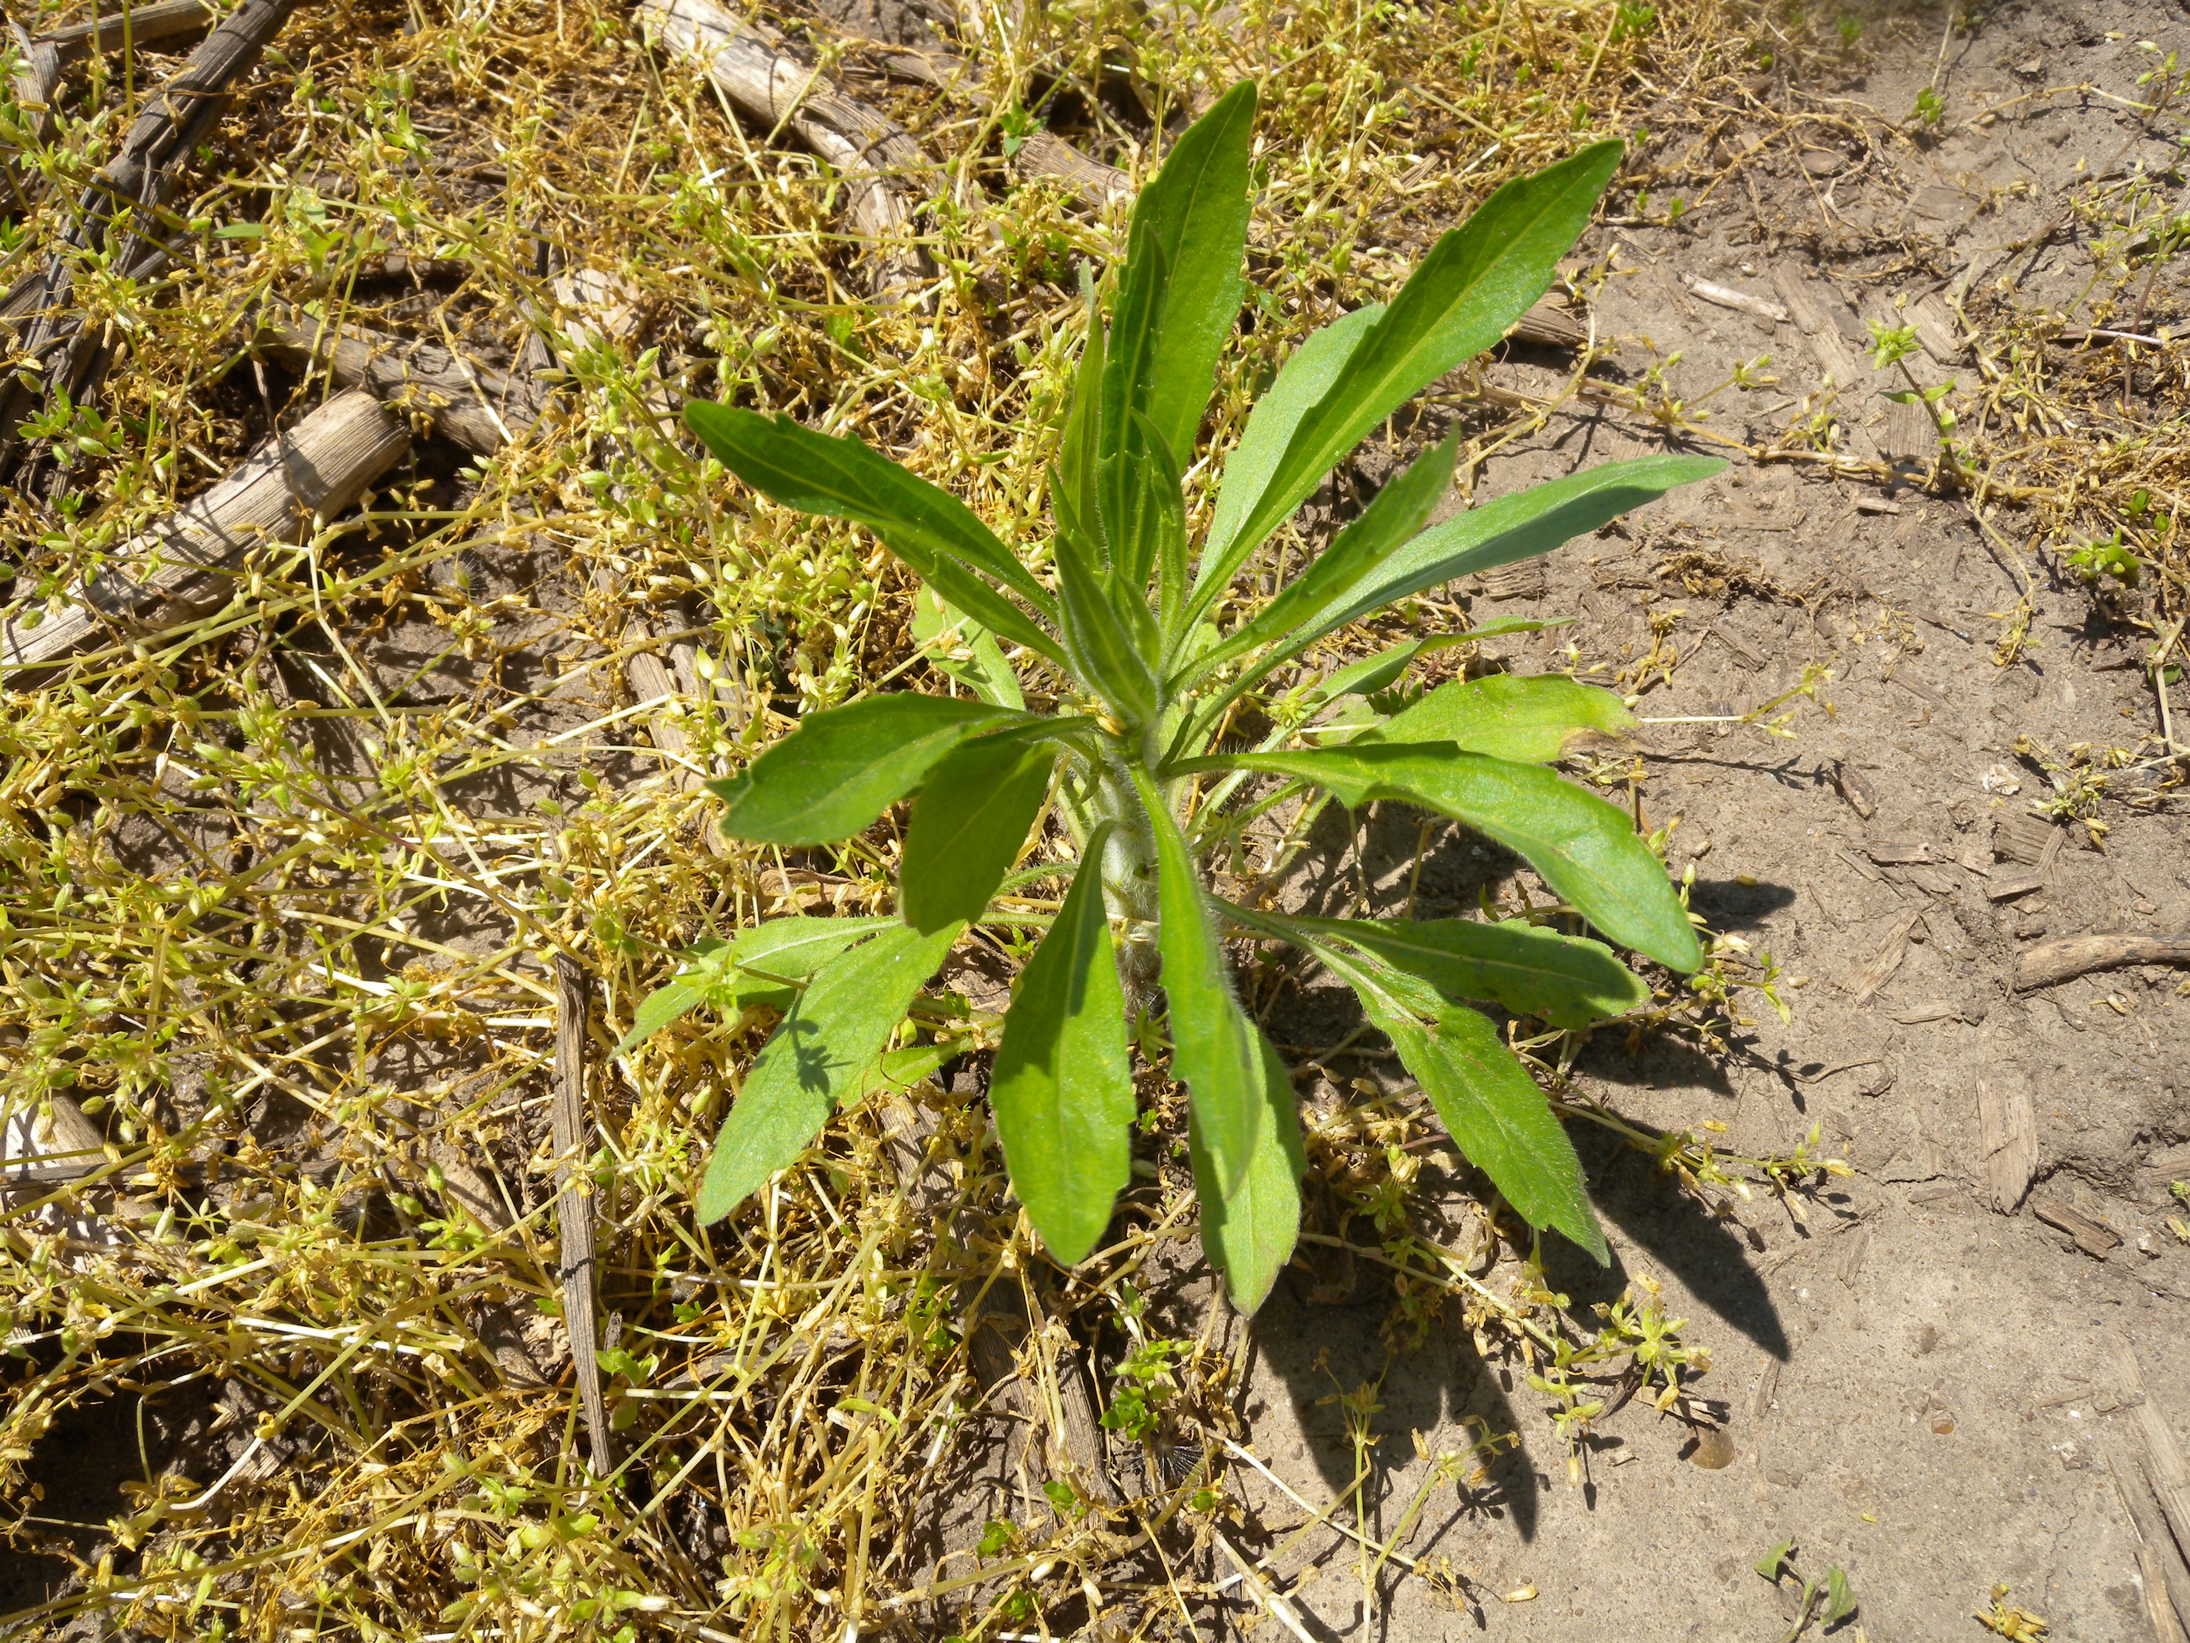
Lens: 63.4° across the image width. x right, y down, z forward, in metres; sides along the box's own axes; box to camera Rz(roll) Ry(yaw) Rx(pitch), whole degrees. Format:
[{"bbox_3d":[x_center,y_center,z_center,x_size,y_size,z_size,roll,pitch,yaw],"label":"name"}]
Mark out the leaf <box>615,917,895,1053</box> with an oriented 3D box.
[{"bbox_3d":[-0.075,0.037,0.393,0.067,0.014,0.022,-19,60,-11],"label":"leaf"}]

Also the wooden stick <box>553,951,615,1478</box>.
[{"bbox_3d":[-0.107,0.078,0.373,0.008,0.007,0.115,-10,59,-6],"label":"wooden stick"}]

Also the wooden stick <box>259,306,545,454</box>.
[{"bbox_3d":[-0.200,-0.125,0.504,0.099,0.016,0.017,22,60,13],"label":"wooden stick"}]

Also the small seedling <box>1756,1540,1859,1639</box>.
[{"bbox_3d":[0.137,0.148,0.340,0.020,0.011,0.021,0,58,0],"label":"small seedling"}]

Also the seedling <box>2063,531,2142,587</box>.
[{"bbox_3d":[0.263,-0.068,0.462,0.019,0.013,0.016,0,58,0],"label":"seedling"}]

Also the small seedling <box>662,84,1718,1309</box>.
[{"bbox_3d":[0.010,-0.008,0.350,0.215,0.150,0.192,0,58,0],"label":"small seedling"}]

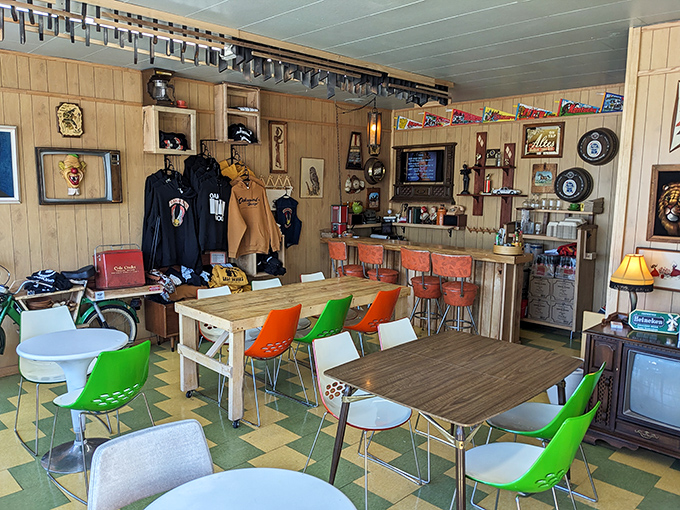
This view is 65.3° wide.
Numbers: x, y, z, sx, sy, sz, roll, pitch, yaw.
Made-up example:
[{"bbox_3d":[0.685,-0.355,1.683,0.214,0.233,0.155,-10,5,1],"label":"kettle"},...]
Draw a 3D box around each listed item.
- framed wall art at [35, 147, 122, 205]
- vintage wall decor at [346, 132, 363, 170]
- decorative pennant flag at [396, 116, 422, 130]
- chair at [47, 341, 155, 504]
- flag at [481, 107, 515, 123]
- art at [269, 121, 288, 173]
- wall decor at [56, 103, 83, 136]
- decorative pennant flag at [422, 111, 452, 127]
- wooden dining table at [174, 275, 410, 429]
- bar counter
[{"bbox_3d":[-2.399,-0.723,4.919,0.090,0.500,0.740,8,10,44],"label":"framed wall art"},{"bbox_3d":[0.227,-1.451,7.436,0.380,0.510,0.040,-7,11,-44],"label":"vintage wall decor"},{"bbox_3d":[1.027,-1.942,7.747,0.020,0.201,0.480,-7,11,-44],"label":"decorative pennant flag"},{"bbox_3d":[-1.368,0.903,3.163,0.520,0.820,0.510,7,10,39],"label":"chair"},{"bbox_3d":[2.035,-1.792,6.740,0.020,0.196,0.455,-7,11,-44],"label":"flag"},{"bbox_3d":[-0.766,-1.326,6.551,0.277,0.624,0.030,-7,11,-44],"label":"art"},{"bbox_3d":[-2.470,-1.232,4.862,0.230,0.313,0.025,-7,11,-44],"label":"wall decor"},{"bbox_3d":[1.334,-1.866,7.269,0.020,0.221,0.490,-7,11,-44],"label":"decorative pennant flag"},{"bbox_3d":[-0.330,0.732,4.665,1.909,0.772,0.790,-6,11,-42],"label":"wooden dining table"},{"bbox_3d":[0.881,0.365,6.421,2.830,1.000,0.420,8,10,44],"label":"bar counter"}]

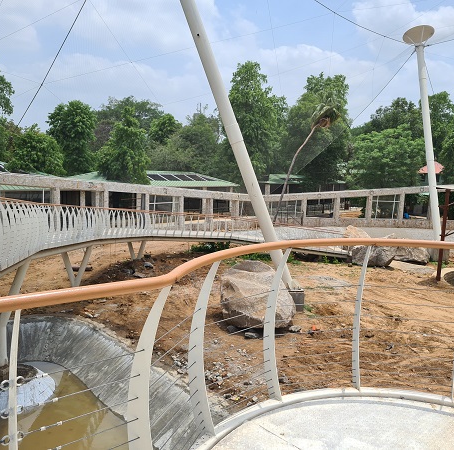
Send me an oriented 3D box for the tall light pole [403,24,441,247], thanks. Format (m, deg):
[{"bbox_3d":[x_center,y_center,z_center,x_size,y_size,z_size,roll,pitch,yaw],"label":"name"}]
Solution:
[{"bbox_3d":[8.500,-3.424,19.050,1.300,9.601,1.300,-4,3,25],"label":"tall light pole"}]

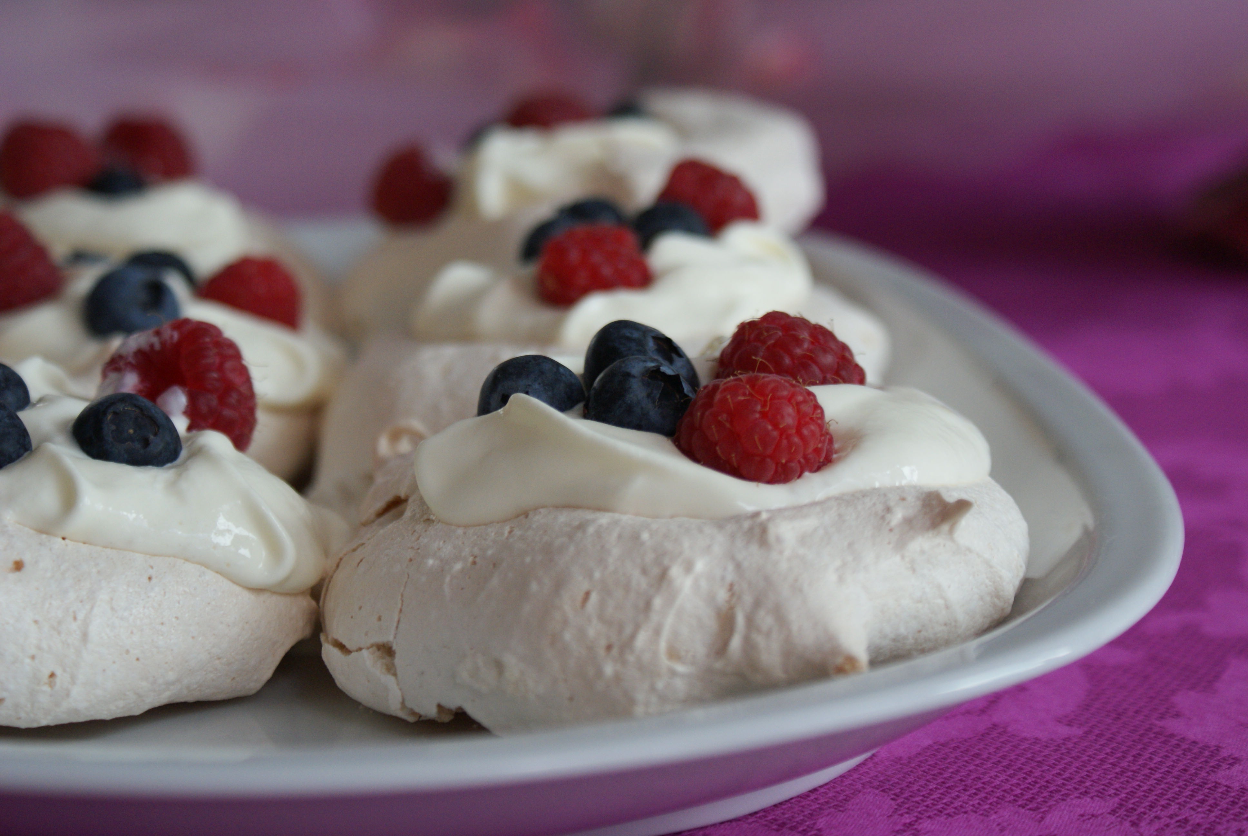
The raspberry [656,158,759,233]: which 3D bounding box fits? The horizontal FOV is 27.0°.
[{"bbox_3d":[0.016,-0.042,0.500,0.020,0.017,0.019,0,15,0],"label":"raspberry"}]

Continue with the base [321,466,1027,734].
[{"bbox_3d":[0.007,0.016,0.360,0.098,0.029,0.090,0,15,0],"label":"base"}]

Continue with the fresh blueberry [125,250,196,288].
[{"bbox_3d":[-0.084,-0.024,0.470,0.014,0.013,0.014,0,15,0],"label":"fresh blueberry"}]

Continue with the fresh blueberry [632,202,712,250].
[{"bbox_3d":[0.009,-0.034,0.485,0.015,0.014,0.015,0,15,0],"label":"fresh blueberry"}]

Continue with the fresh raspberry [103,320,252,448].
[{"bbox_3d":[-0.063,-0.004,0.368,0.021,0.019,0.020,0,15,0],"label":"fresh raspberry"}]

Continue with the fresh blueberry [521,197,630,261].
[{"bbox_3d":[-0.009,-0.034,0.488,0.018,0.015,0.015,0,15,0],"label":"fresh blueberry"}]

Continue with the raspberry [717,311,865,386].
[{"bbox_3d":[0.024,-0.008,0.367,0.021,0.017,0.019,0,15,0],"label":"raspberry"}]

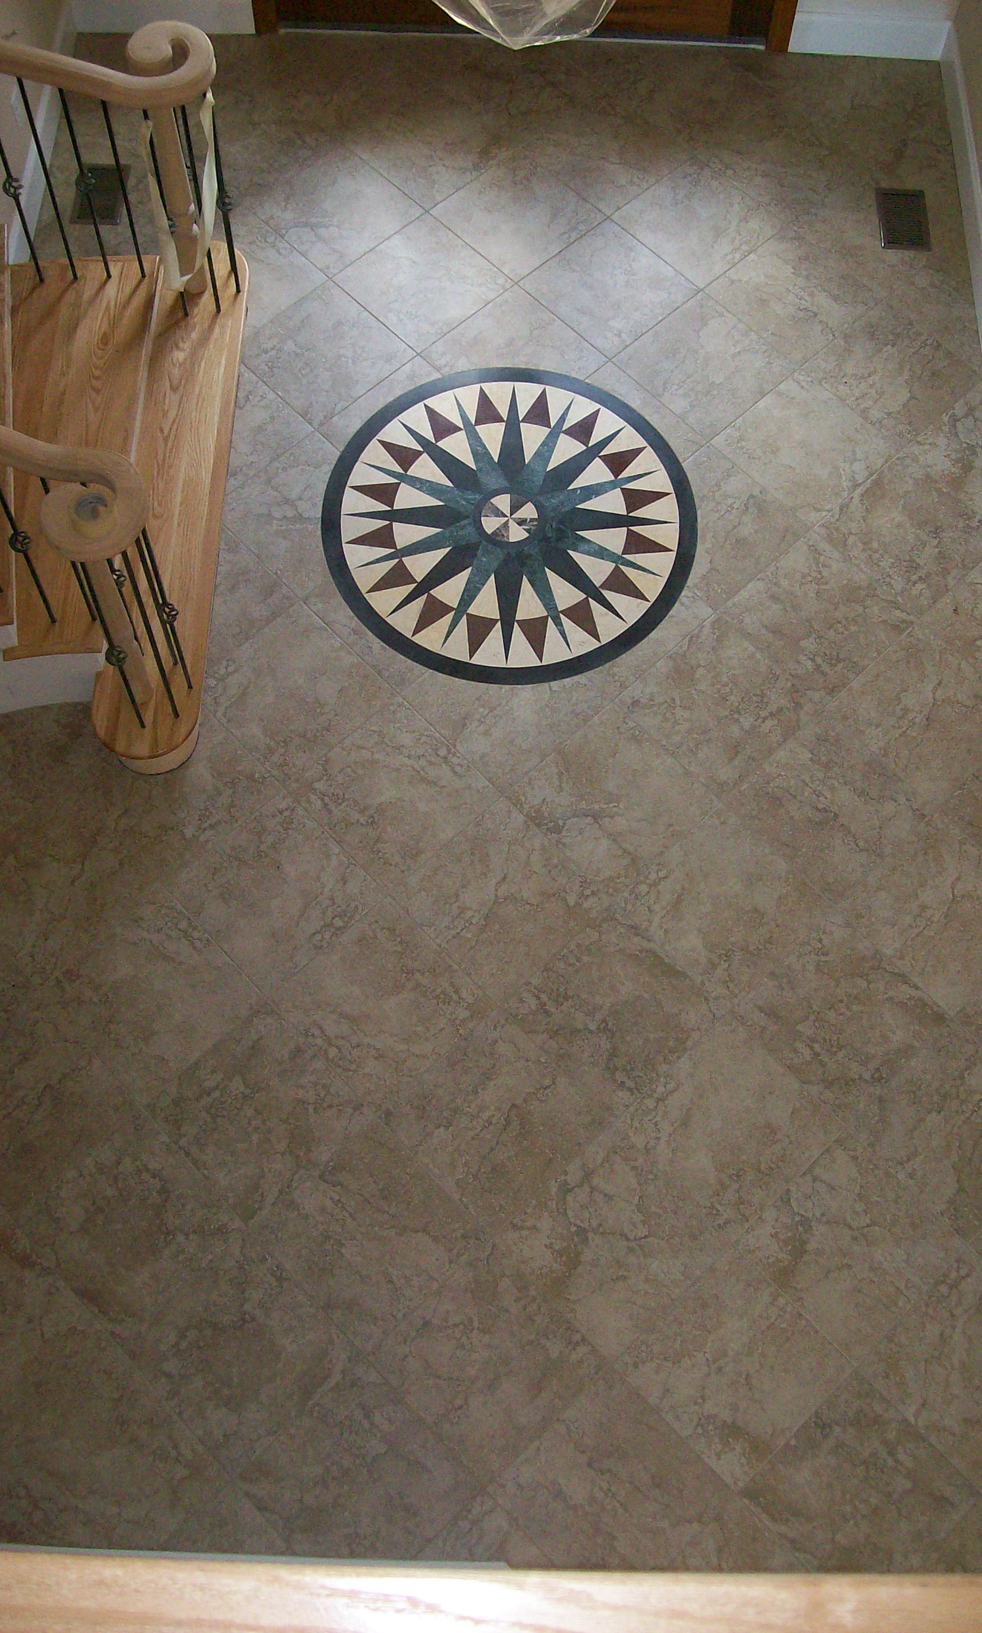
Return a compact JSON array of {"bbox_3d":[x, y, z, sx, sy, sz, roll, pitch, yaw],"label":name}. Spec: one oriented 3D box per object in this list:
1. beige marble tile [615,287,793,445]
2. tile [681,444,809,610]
[{"bbox_3d":[0.724,-1.513,5.713,0.457,0.012,0.457,-41,73,-17],"label":"beige marble tile"},{"bbox_3d":[0.709,-0.927,5.452,0.457,0.012,0.457,-41,73,-17],"label":"tile"}]

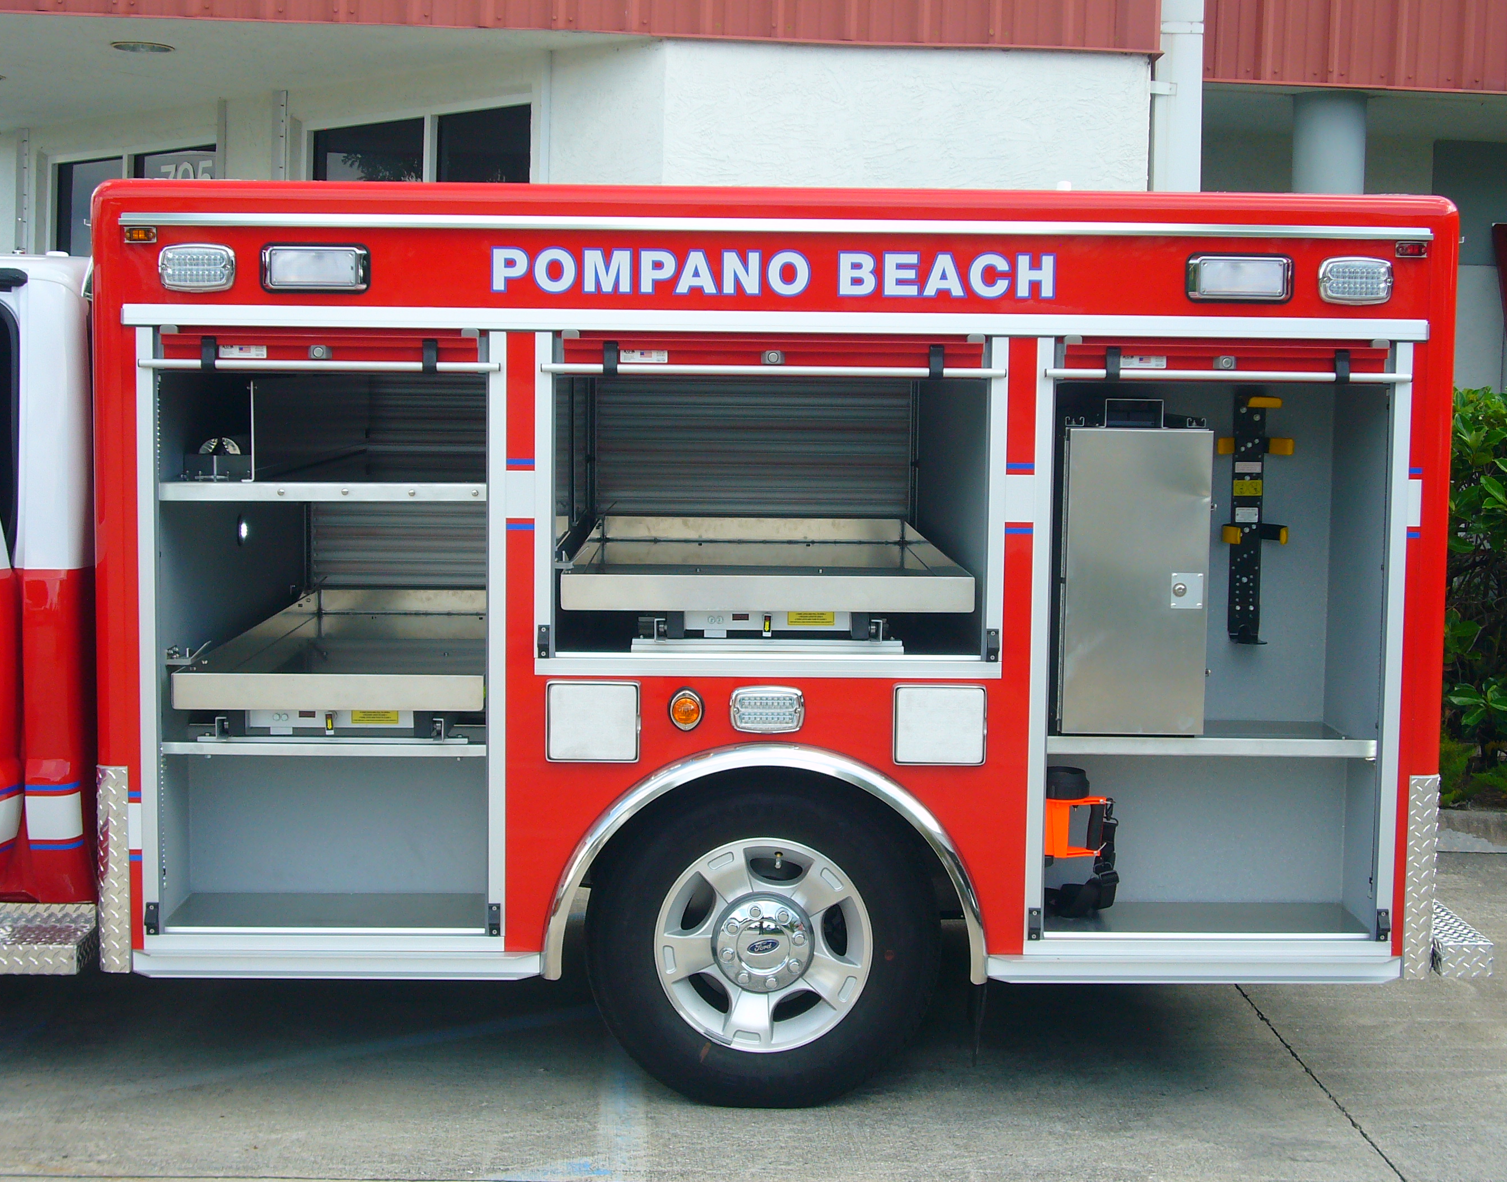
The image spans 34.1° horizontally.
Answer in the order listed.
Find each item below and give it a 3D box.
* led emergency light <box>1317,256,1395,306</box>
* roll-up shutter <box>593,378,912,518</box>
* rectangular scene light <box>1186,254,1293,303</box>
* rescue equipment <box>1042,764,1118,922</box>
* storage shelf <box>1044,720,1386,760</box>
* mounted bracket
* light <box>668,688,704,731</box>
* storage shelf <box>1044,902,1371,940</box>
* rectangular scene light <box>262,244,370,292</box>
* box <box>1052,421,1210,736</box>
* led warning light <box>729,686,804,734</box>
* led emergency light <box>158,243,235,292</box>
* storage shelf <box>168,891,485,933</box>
[{"bbox_3d":[1.359,-0.696,5.518,0.170,0.109,0.045,1,5,-1],"label":"led emergency light"},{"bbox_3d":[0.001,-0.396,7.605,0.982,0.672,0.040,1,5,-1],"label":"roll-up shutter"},{"bbox_3d":[1.081,-0.697,5.488,0.241,0.110,0.050,1,5,-1],"label":"rectangular scene light"},{"bbox_3d":[0.770,0.599,5.864,0.200,0.370,0.140,1,5,-1],"label":"rescue equipment"},{"bbox_3d":[1.050,0.337,5.913,0.770,0.040,0.490,1,5,-1],"label":"storage shelf"},{"bbox_3d":[1.244,-0.180,6.096,0.188,0.624,0.130,1,5,-1],"label":"mounted bracket"},{"bbox_3d":[-0.152,0.265,5.556,0.083,0.101,0.050,1,5,-1],"label":"light"},{"bbox_3d":[1.050,0.792,5.897,0.775,0.020,0.320,1,5,-1],"label":"storage shelf"},{"bbox_3d":[-0.976,-0.717,5.461,0.245,0.112,0.050,1,5,-1],"label":"rectangular scene light"},{"bbox_3d":[0.877,-0.033,5.814,0.335,0.705,0.300,1,5,-1],"label":"box"},{"bbox_3d":[0.031,0.268,5.564,0.168,0.109,0.040,1,5,-1],"label":"led warning light"},{"bbox_3d":[-1.239,-0.717,5.458,0.170,0.109,0.045,1,5,-1],"label":"led emergency light"},{"bbox_3d":[-0.990,0.773,5.875,0.754,0.020,0.350,1,5,-1],"label":"storage shelf"}]

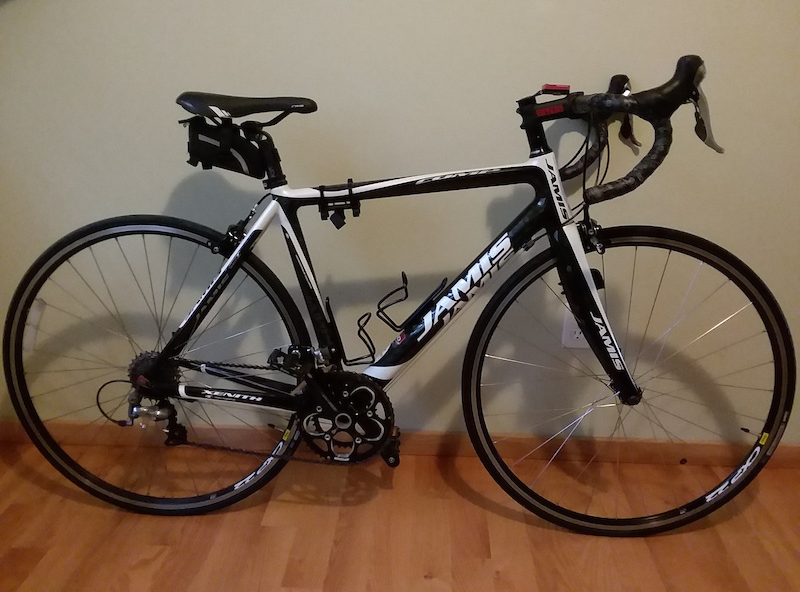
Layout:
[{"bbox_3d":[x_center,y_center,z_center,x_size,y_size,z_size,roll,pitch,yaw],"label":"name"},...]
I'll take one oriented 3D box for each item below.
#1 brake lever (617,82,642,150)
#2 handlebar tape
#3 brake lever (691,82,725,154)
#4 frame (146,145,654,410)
[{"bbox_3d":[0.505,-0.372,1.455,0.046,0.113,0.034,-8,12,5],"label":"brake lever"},{"bbox_3d":[0.397,-0.307,1.262,0.180,0.238,0.430,2,13,3],"label":"handlebar tape"},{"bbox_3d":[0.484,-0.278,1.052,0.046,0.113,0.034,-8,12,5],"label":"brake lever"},{"bbox_3d":[-0.022,-0.012,1.351,1.010,0.560,0.140,2,13,3],"label":"frame"}]

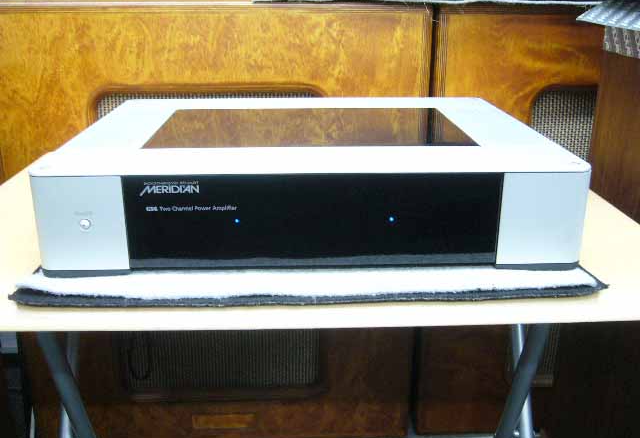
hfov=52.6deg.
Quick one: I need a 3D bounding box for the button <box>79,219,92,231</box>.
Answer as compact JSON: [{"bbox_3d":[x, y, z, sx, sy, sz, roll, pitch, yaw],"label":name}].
[{"bbox_3d":[-0.180,0.005,0.497,0.010,0.010,0.005,-1,20,-2],"label":"button"}]

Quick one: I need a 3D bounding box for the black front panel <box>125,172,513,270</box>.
[{"bbox_3d":[-0.004,0.001,0.509,0.293,0.076,0.010,-1,20,-2],"label":"black front panel"}]

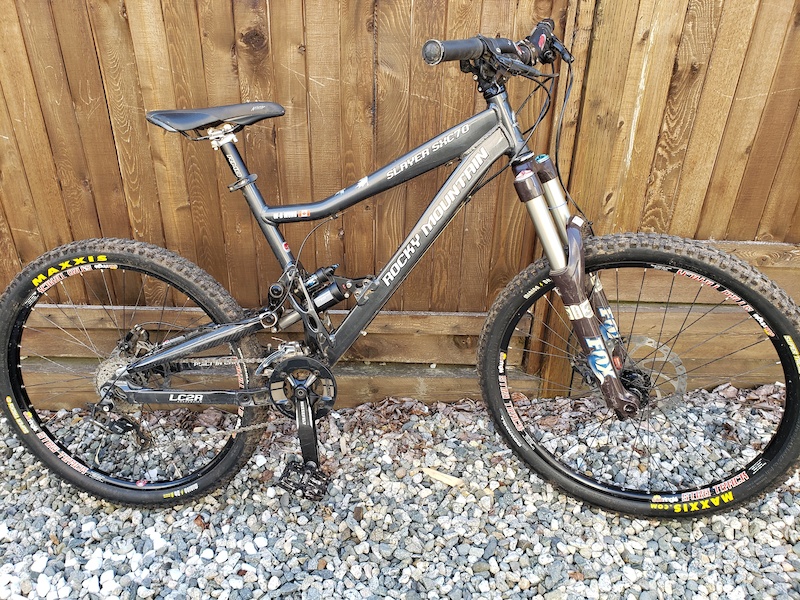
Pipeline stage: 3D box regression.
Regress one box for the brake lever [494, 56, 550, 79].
[{"bbox_3d":[0.195,-0.373,0.965,0.092,0.023,0.035,17,25,-16],"label":"brake lever"}]

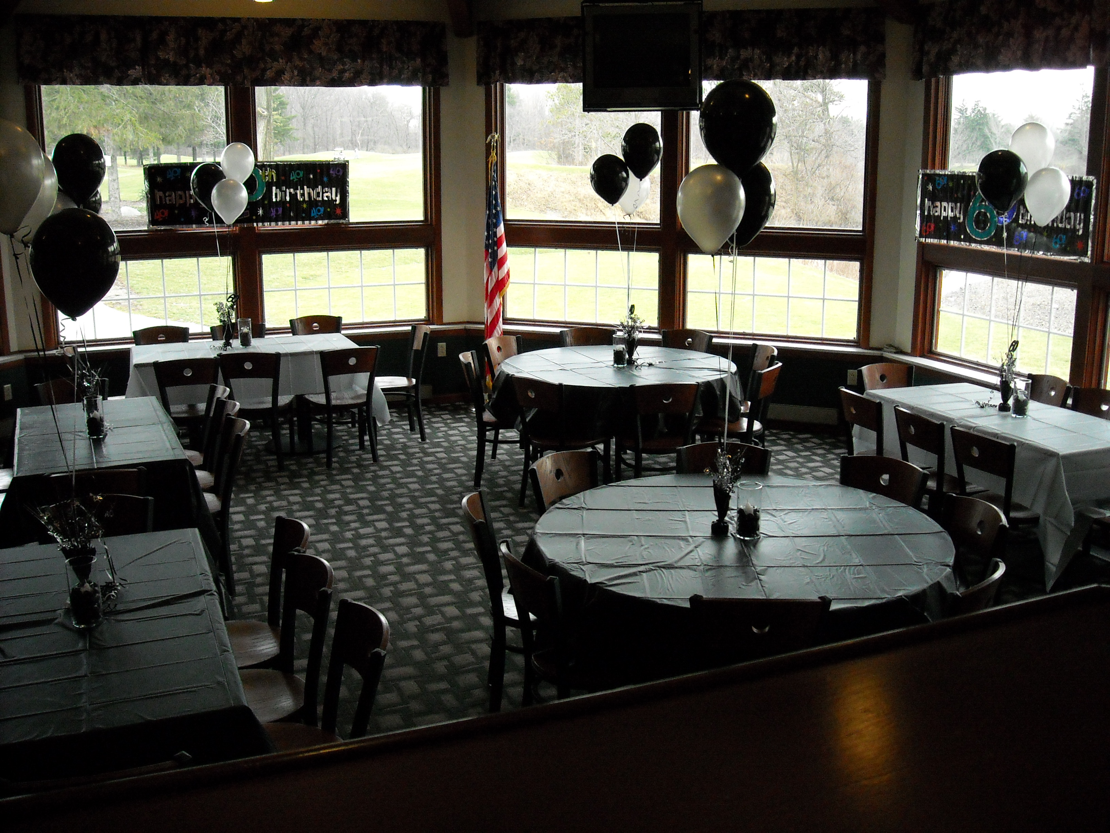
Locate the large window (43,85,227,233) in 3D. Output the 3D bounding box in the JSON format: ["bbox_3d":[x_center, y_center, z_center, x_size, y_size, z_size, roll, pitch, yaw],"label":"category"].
[{"bbox_3d":[-3.290,-2.038,8.845,1.430,1.160,0.060,-5,14,-22],"label":"large window"}]

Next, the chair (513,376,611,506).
[{"bbox_3d":[0.028,0.142,6.853,0.440,0.840,0.520,11,17,41],"label":"chair"}]

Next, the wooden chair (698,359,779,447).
[{"bbox_3d":[1.154,0.054,7.236,0.520,0.840,0.440,6,14,26],"label":"wooden chair"}]

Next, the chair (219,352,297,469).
[{"bbox_3d":[-2.135,-0.077,7.986,0.430,0.830,0.490,-2,13,-10],"label":"chair"}]

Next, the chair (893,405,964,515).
[{"bbox_3d":[2.007,0.359,5.801,0.493,0.838,0.439,-4,14,-19],"label":"chair"}]

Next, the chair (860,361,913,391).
[{"bbox_3d":[2.127,0.122,6.891,0.420,0.830,0.490,-4,14,-16],"label":"chair"}]

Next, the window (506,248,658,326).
[{"bbox_3d":[0.210,-1.078,9.312,1.367,0.614,0.070,5,14,22],"label":"window"}]

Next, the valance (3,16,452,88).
[{"bbox_3d":[-2.359,-2.783,8.564,3.200,0.500,0.140,-5,14,-21],"label":"valance"}]

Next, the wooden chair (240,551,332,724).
[{"bbox_3d":[-0.964,0.885,3.554,0.490,0.830,0.420,-7,15,-26],"label":"wooden chair"}]

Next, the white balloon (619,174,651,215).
[{"bbox_3d":[0.496,-1.482,7.335,0.251,0.335,0.251,0,13,0],"label":"white balloon"}]

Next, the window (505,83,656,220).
[{"bbox_3d":[0.209,-2.136,9.068,1.355,1.123,0.070,5,14,22],"label":"window"}]

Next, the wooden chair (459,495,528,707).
[{"bbox_3d":[-0.072,0.727,4.284,0.490,0.830,0.420,1,13,4],"label":"wooden chair"}]

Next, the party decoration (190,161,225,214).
[{"bbox_3d":[-2.346,-1.550,7.600,0.255,0.335,0.255,0,13,0],"label":"party decoration"}]

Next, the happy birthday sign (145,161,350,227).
[{"bbox_3d":[-2.461,-1.798,9.076,1.650,0.510,0.020,-5,14,-22],"label":"happy birthday sign"}]

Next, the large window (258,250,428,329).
[{"bbox_3d":[-1.750,-1.084,9.436,1.372,0.615,0.089,-5,14,-21],"label":"large window"}]

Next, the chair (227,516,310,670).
[{"bbox_3d":[-1.083,0.791,3.885,0.493,0.838,0.439,-6,14,-23],"label":"chair"}]

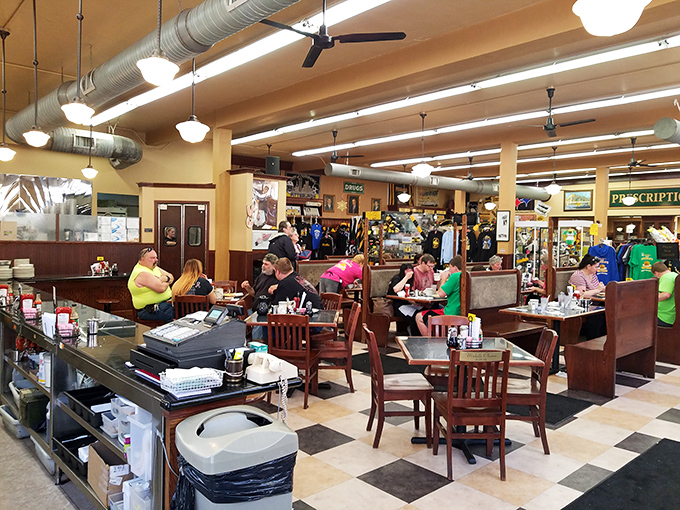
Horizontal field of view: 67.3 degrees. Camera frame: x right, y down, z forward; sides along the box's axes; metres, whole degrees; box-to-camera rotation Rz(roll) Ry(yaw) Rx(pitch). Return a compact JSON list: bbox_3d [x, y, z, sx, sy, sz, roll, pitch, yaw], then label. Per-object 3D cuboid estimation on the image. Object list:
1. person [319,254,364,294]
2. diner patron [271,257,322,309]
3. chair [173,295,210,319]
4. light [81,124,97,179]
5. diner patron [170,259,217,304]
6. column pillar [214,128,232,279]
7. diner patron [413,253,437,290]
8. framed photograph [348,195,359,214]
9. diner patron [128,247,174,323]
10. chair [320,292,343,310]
[{"bbox_3d":[0.040,0.616,8.225,0.950,1.320,0.520,0,2,-35],"label":"person"},{"bbox_3d":[-0.540,0.719,6.150,0.800,1.360,0.580,1,2,13],"label":"diner patron"},{"bbox_3d":[-1.674,0.888,5.984,0.430,0.870,0.480,1,2,0],"label":"chair"},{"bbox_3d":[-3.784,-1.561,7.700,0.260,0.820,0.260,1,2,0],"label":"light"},{"bbox_3d":[-1.800,0.713,6.450,0.540,1.320,0.780,1,2,19],"label":"diner patron"},{"bbox_3d":[-2.162,-0.548,9.388,0.265,3.500,0.265,-1,3,-42],"label":"column pillar"},{"bbox_3d":[1.390,0.646,7.945,0.500,1.320,0.720,-1,2,-40],"label":"diner patron"},{"bbox_3d":[0.494,-1.781,18.185,0.540,0.670,0.050,-1,3,-42],"label":"framed photograph"},{"bbox_3d":[-2.280,0.602,6.625,0.850,1.370,0.620,1,2,3],"label":"diner patron"},{"bbox_3d":[-0.246,0.922,6.304,0.420,0.850,0.490,3,3,44],"label":"chair"}]

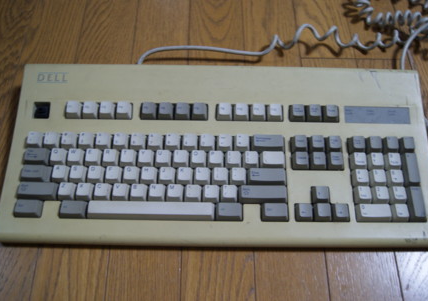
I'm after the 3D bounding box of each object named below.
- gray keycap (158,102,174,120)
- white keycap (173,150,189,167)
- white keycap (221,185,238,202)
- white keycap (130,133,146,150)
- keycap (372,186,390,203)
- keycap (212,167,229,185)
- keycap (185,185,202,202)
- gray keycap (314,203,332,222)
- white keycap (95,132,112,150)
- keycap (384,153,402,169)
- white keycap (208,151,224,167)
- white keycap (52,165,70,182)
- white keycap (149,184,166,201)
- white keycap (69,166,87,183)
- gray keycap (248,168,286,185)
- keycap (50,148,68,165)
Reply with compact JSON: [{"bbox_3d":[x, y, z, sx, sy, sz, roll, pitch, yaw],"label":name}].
[{"bbox_3d":[-0.055,-0.046,0.468,0.018,0.010,0.018,1,69,0],"label":"gray keycap"},{"bbox_3d":[-0.036,0.009,0.447,0.018,0.009,0.018,1,69,-1],"label":"white keycap"},{"bbox_3d":[0.015,0.045,0.436,0.018,0.009,0.018,1,69,-1],"label":"white keycap"},{"bbox_3d":[-0.084,-0.010,0.455,0.018,0.009,0.018,1,69,-1],"label":"white keycap"},{"bbox_3d":[0.175,0.045,0.435,0.018,0.010,0.018,1,69,0],"label":"keycap"},{"bbox_3d":[0.006,0.028,0.443,0.018,0.009,0.018,1,69,-1],"label":"keycap"},{"bbox_3d":[-0.023,0.044,0.437,0.018,0.009,0.018,1,69,-1],"label":"keycap"},{"bbox_3d":[0.114,0.065,0.430,0.018,0.009,0.018,1,69,-1],"label":"gray keycap"},{"bbox_3d":[-0.122,-0.010,0.456,0.018,0.010,0.018,1,69,-1],"label":"white keycap"},{"bbox_3d":[0.197,0.011,0.453,0.018,0.009,0.018,1,69,-1],"label":"keycap"},{"bbox_3d":[0.002,0.010,0.450,0.018,0.009,0.018,1,70,-1],"label":"white keycap"},{"bbox_3d":[-0.166,0.024,0.442,0.018,0.009,0.018,1,69,-1],"label":"white keycap"},{"bbox_3d":[-0.060,0.044,0.435,0.018,0.009,0.018,1,70,-1],"label":"white keycap"},{"bbox_3d":[-0.145,0.025,0.439,0.018,0.009,0.018,1,69,-1],"label":"white keycap"},{"bbox_3d":[0.057,0.027,0.440,0.042,0.009,0.018,1,68,-1],"label":"gray keycap"},{"bbox_3d":[-0.168,0.006,0.445,0.018,0.009,0.018,1,68,-1],"label":"keycap"}]

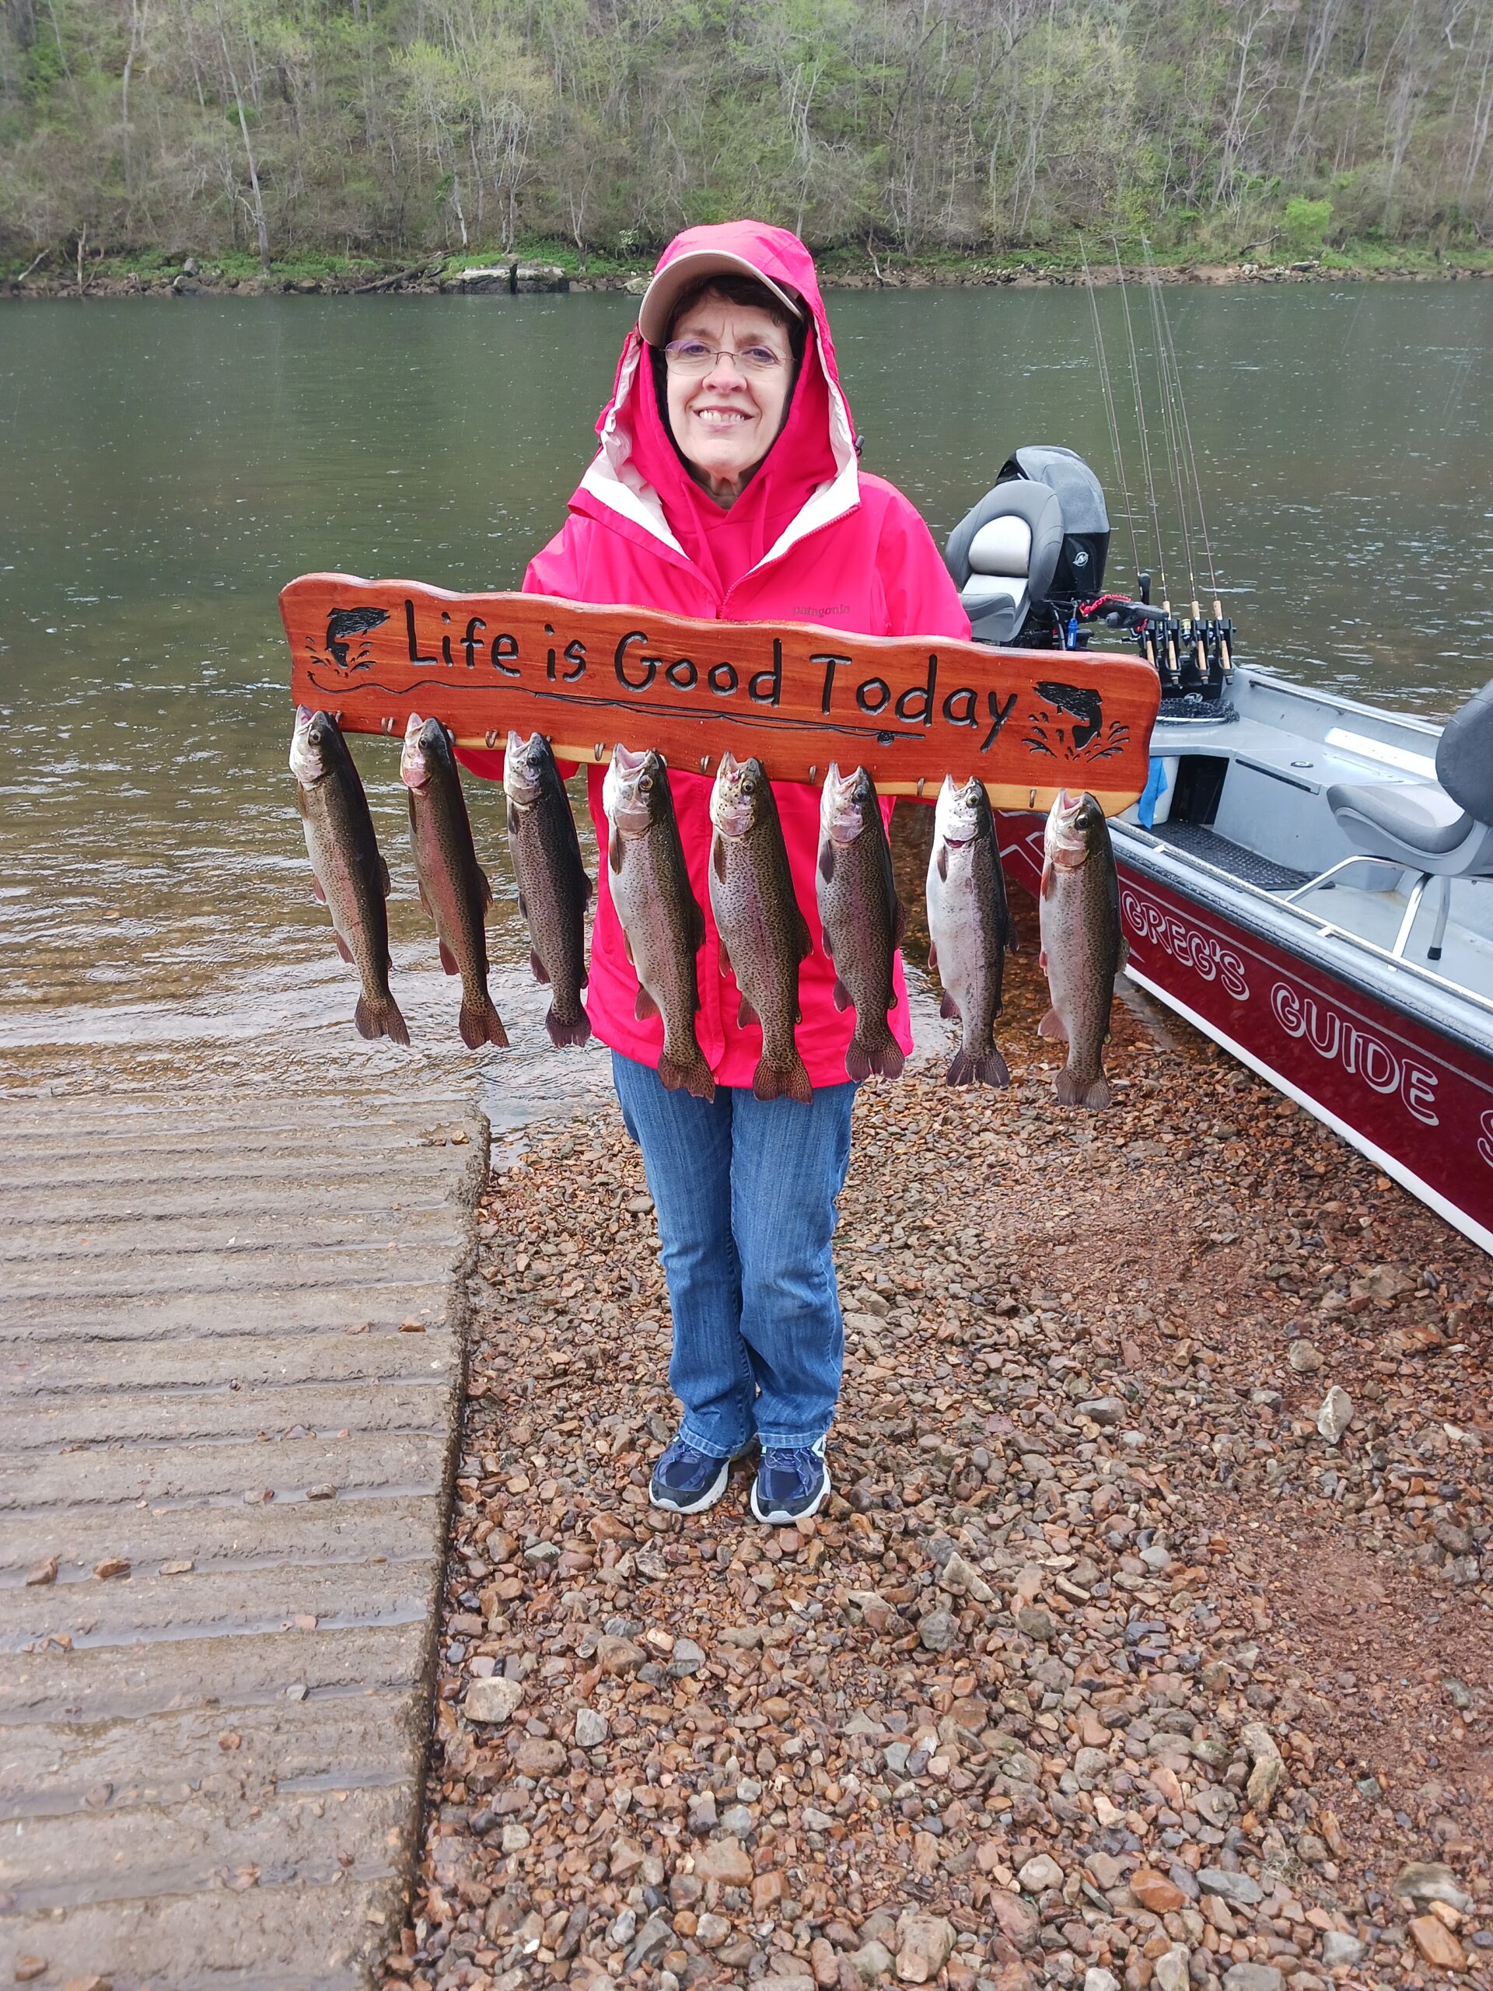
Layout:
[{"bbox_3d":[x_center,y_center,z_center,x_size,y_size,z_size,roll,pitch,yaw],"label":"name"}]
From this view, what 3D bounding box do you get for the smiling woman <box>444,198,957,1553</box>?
[{"bbox_3d":[-0.018,-0.007,1.840,0.540,1.630,0.460,3,26,7],"label":"smiling woman"}]

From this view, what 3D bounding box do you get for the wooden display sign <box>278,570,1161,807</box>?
[{"bbox_3d":[-0.032,-0.278,1.432,0.800,0.138,0.030,7,22,4],"label":"wooden display sign"}]

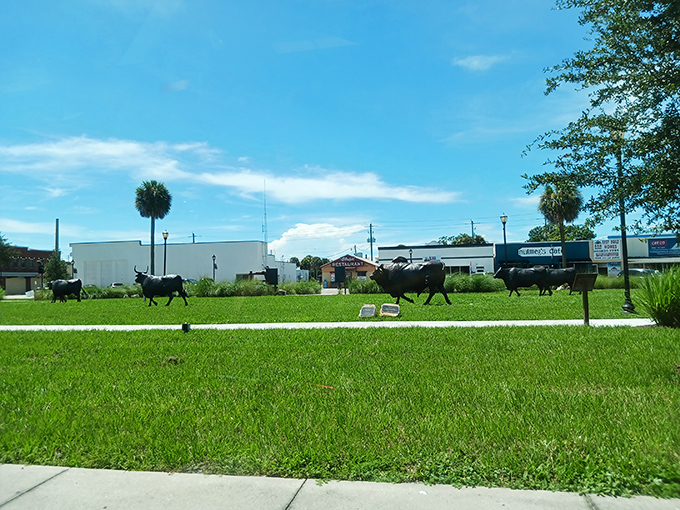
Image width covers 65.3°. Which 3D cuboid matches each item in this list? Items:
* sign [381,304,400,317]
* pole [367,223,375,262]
[{"bbox_3d":[1.342,1.483,14.100,0.530,0.300,0.380,-2,-2,10],"label":"sign"},{"bbox_3d":[5.923,-0.703,103.000,2.000,10.300,0.600,-2,-2,11],"label":"pole"}]

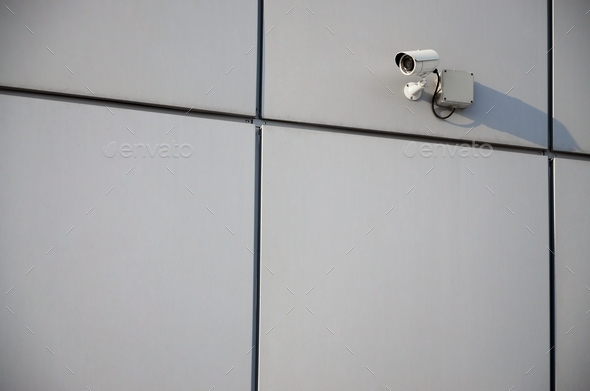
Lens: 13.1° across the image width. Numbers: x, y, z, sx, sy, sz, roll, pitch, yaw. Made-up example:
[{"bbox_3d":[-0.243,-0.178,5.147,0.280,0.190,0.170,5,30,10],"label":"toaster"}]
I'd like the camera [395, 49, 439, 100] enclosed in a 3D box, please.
[{"bbox_3d":[0.380,-0.398,8.240,0.156,0.151,0.128,3,-11,-41],"label":"camera"}]

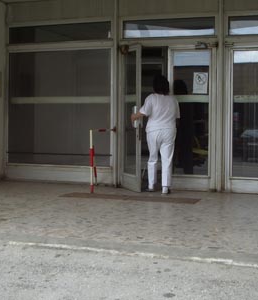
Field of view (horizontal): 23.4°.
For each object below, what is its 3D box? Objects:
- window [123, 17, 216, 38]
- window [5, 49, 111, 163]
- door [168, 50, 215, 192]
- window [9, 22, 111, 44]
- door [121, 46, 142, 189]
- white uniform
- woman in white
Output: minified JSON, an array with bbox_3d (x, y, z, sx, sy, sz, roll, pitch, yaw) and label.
[{"bbox_3d":[0.561,-1.728,8.869,1.377,0.263,0.070,2,4,21],"label":"window"},{"bbox_3d":[-1.090,-0.634,9.581,1.783,1.772,0.070,2,4,21],"label":"window"},{"bbox_3d":[0.889,-0.424,8.821,0.679,2.027,0.060,2,4,21],"label":"door"},{"bbox_3d":[-1.073,-1.775,9.504,1.751,0.267,0.070,2,4,21],"label":"window"},{"bbox_3d":[0.040,-0.439,8.919,0.060,2.027,0.631,-1,4,-25],"label":"door"},{"bbox_3d":[0.435,-0.132,8.683,0.500,1.317,0.360,1,4,12],"label":"white uniform"},{"bbox_3d":[0.394,-0.226,8.694,0.580,1.633,0.460,1,4,12],"label":"woman in white"}]

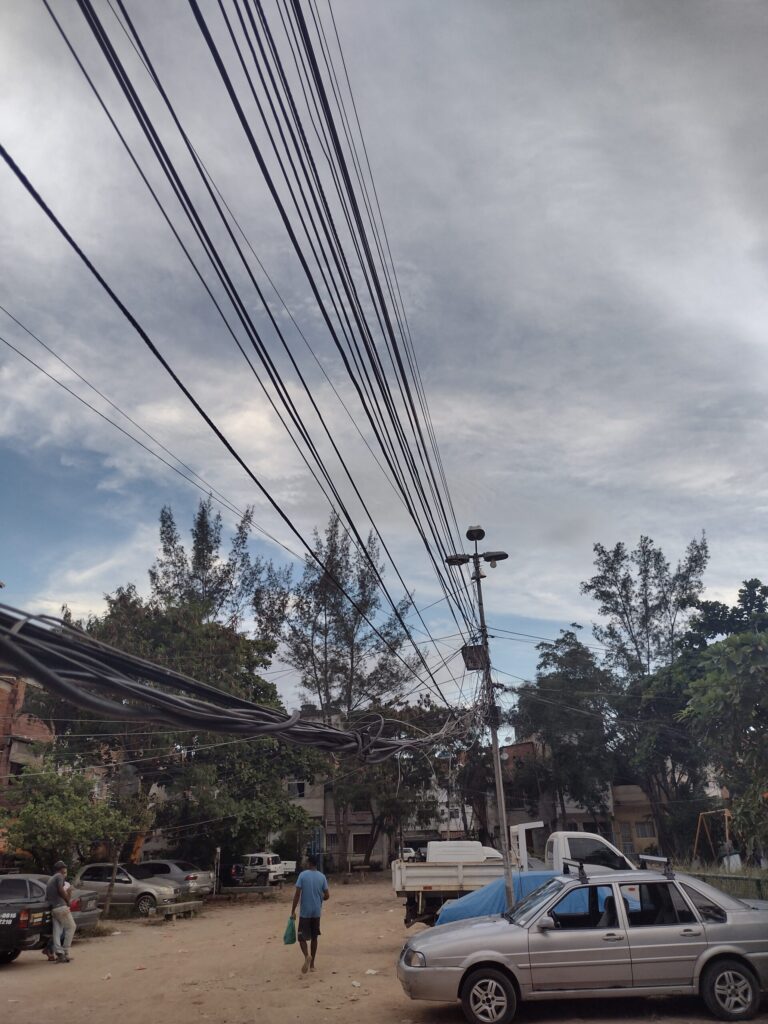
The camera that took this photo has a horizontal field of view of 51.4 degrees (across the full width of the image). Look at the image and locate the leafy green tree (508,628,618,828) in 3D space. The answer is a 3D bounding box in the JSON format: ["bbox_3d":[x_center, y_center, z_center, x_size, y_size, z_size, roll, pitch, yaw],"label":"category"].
[{"bbox_3d":[10.521,14.258,49.744,6.200,14.310,5.800,-2,-23,0],"label":"leafy green tree"}]

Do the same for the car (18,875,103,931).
[{"bbox_3d":[-8.834,9.331,18.817,4.260,1.420,1.680,-4,-23,5],"label":"car"}]

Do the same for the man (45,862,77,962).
[{"bbox_3d":[-6.288,7.778,15.630,0.450,1.721,0.520,7,-24,-21],"label":"man"}]

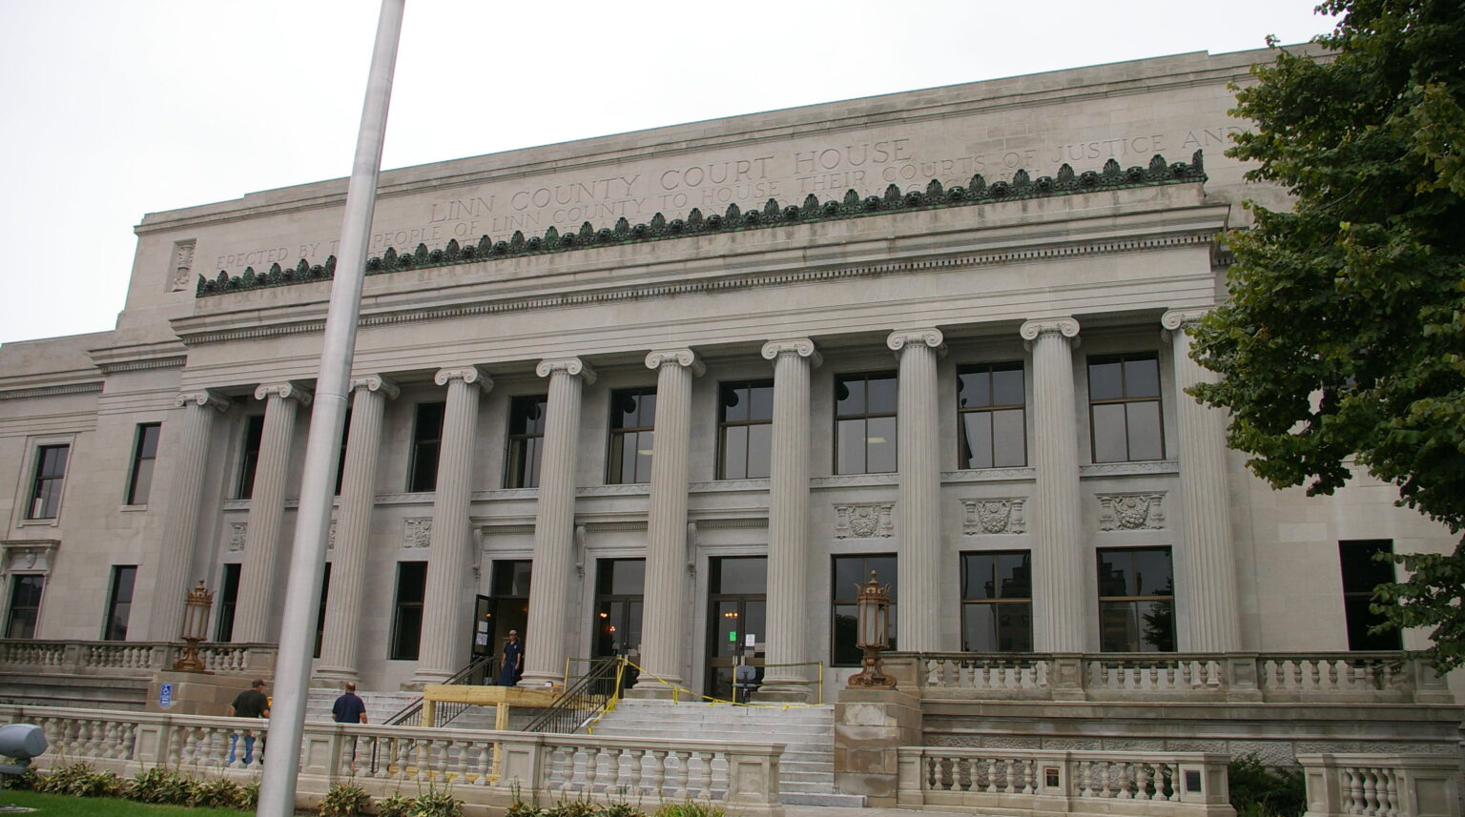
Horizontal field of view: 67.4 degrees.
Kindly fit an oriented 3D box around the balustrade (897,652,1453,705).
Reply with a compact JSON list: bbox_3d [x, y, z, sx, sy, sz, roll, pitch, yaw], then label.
[{"bbox_3d":[7.950,5.067,20.662,10.400,0.928,0.544,-4,-17,18],"label":"balustrade"}]

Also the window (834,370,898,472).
[{"bbox_3d":[3.257,0.320,26.985,1.587,2.604,0.215,-4,-18,18],"label":"window"}]

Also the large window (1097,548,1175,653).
[{"bbox_3d":[8.802,4.301,23.802,1.616,2.661,0.215,-4,-18,18],"label":"large window"}]

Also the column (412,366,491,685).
[{"bbox_3d":[-7.631,3.238,29.879,1.440,8.896,1.440,-4,-17,18],"label":"column"}]

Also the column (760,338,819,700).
[{"bbox_3d":[1.440,2.683,26.924,1.440,8.896,1.440,2,-16,0],"label":"column"}]

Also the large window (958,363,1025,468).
[{"bbox_3d":[6.336,0.160,26.779,1.638,2.677,0.150,-4,-16,18],"label":"large window"}]

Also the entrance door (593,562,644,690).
[{"bbox_3d":[-2.775,5.787,28.875,1.920,3.687,0.192,-4,-17,18],"label":"entrance door"}]

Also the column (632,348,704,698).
[{"bbox_3d":[-1.574,2.713,26.574,1.290,8.450,1.200,-4,-18,18],"label":"column"}]

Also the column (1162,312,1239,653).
[{"bbox_3d":[10.347,2.089,23.988,1.440,8.896,1.440,-4,-17,18],"label":"column"}]

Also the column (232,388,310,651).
[{"bbox_3d":[-13.007,3.396,30.496,1.290,8.450,1.200,-4,-18,18],"label":"column"}]

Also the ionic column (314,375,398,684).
[{"bbox_3d":[-10.189,3.230,29.487,1.290,8.450,1.200,-4,-18,18],"label":"ionic column"}]

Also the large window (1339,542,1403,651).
[{"bbox_3d":[13.543,4.100,23.204,1.118,2.725,0.150,-4,-16,18],"label":"large window"}]

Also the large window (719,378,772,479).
[{"bbox_3d":[0.352,0.504,27.942,1.587,2.604,0.215,-4,-18,18],"label":"large window"}]

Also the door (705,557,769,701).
[{"bbox_3d":[0.253,5.601,27.890,1.920,3.687,0.192,-4,-17,18],"label":"door"}]

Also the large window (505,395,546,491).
[{"bbox_3d":[-5.660,0.924,31.302,1.661,2.730,0.160,-4,-17,18],"label":"large window"}]

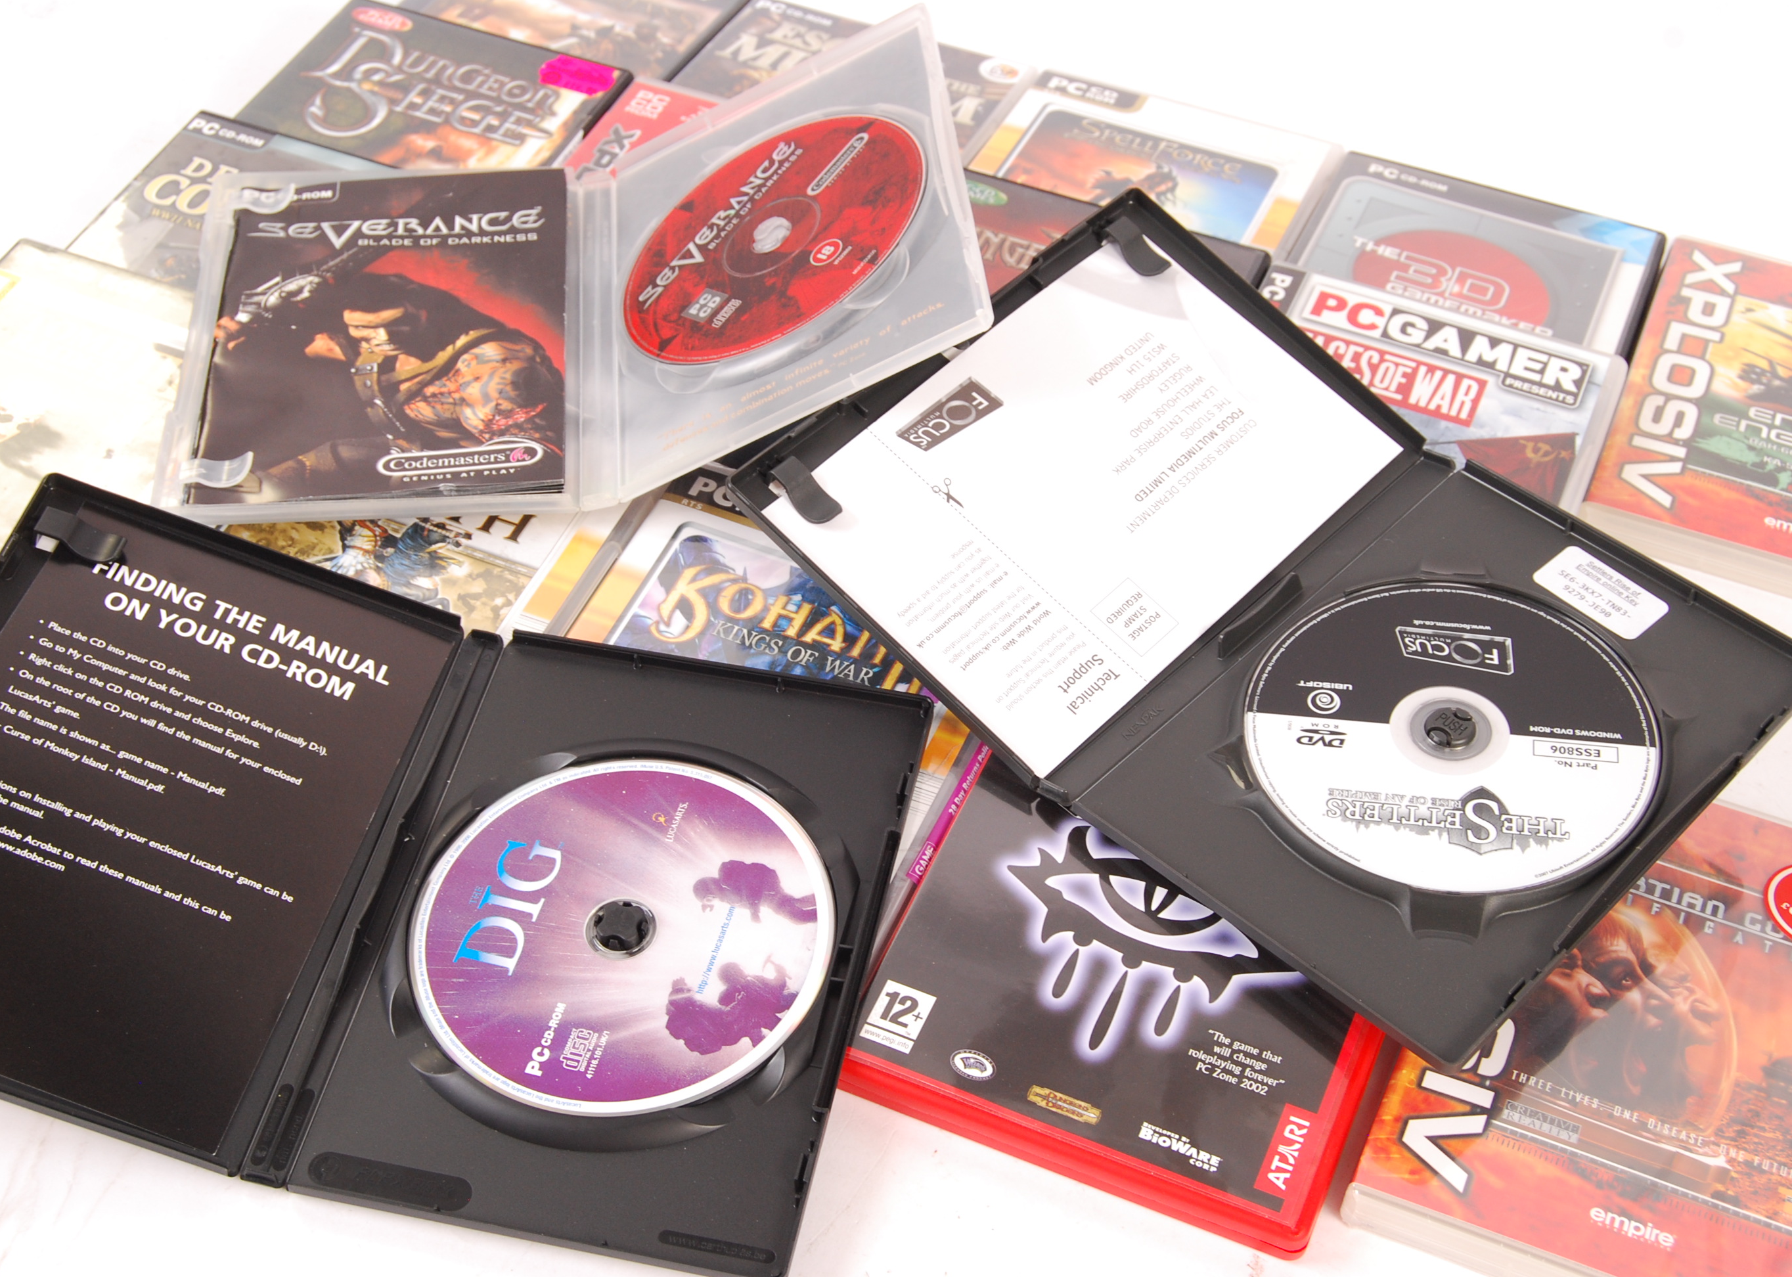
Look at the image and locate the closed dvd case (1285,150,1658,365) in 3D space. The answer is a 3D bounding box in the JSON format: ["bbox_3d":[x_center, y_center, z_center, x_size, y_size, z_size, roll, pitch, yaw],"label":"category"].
[{"bbox_3d":[0.213,-0.120,0.945,0.135,0.015,0.190,18,45,15],"label":"closed dvd case"}]

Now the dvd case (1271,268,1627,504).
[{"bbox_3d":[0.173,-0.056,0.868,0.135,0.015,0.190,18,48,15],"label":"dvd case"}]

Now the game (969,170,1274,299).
[{"bbox_3d":[0.047,-0.102,0.907,0.135,0.015,0.190,18,49,14],"label":"game"}]

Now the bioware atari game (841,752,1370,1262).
[{"bbox_3d":[0.080,0.078,0.721,0.135,0.015,0.190,18,48,14],"label":"bioware atari game"}]

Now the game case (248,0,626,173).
[{"bbox_3d":[-0.210,-0.189,0.989,0.135,0.015,0.190,18,50,14],"label":"game case"}]

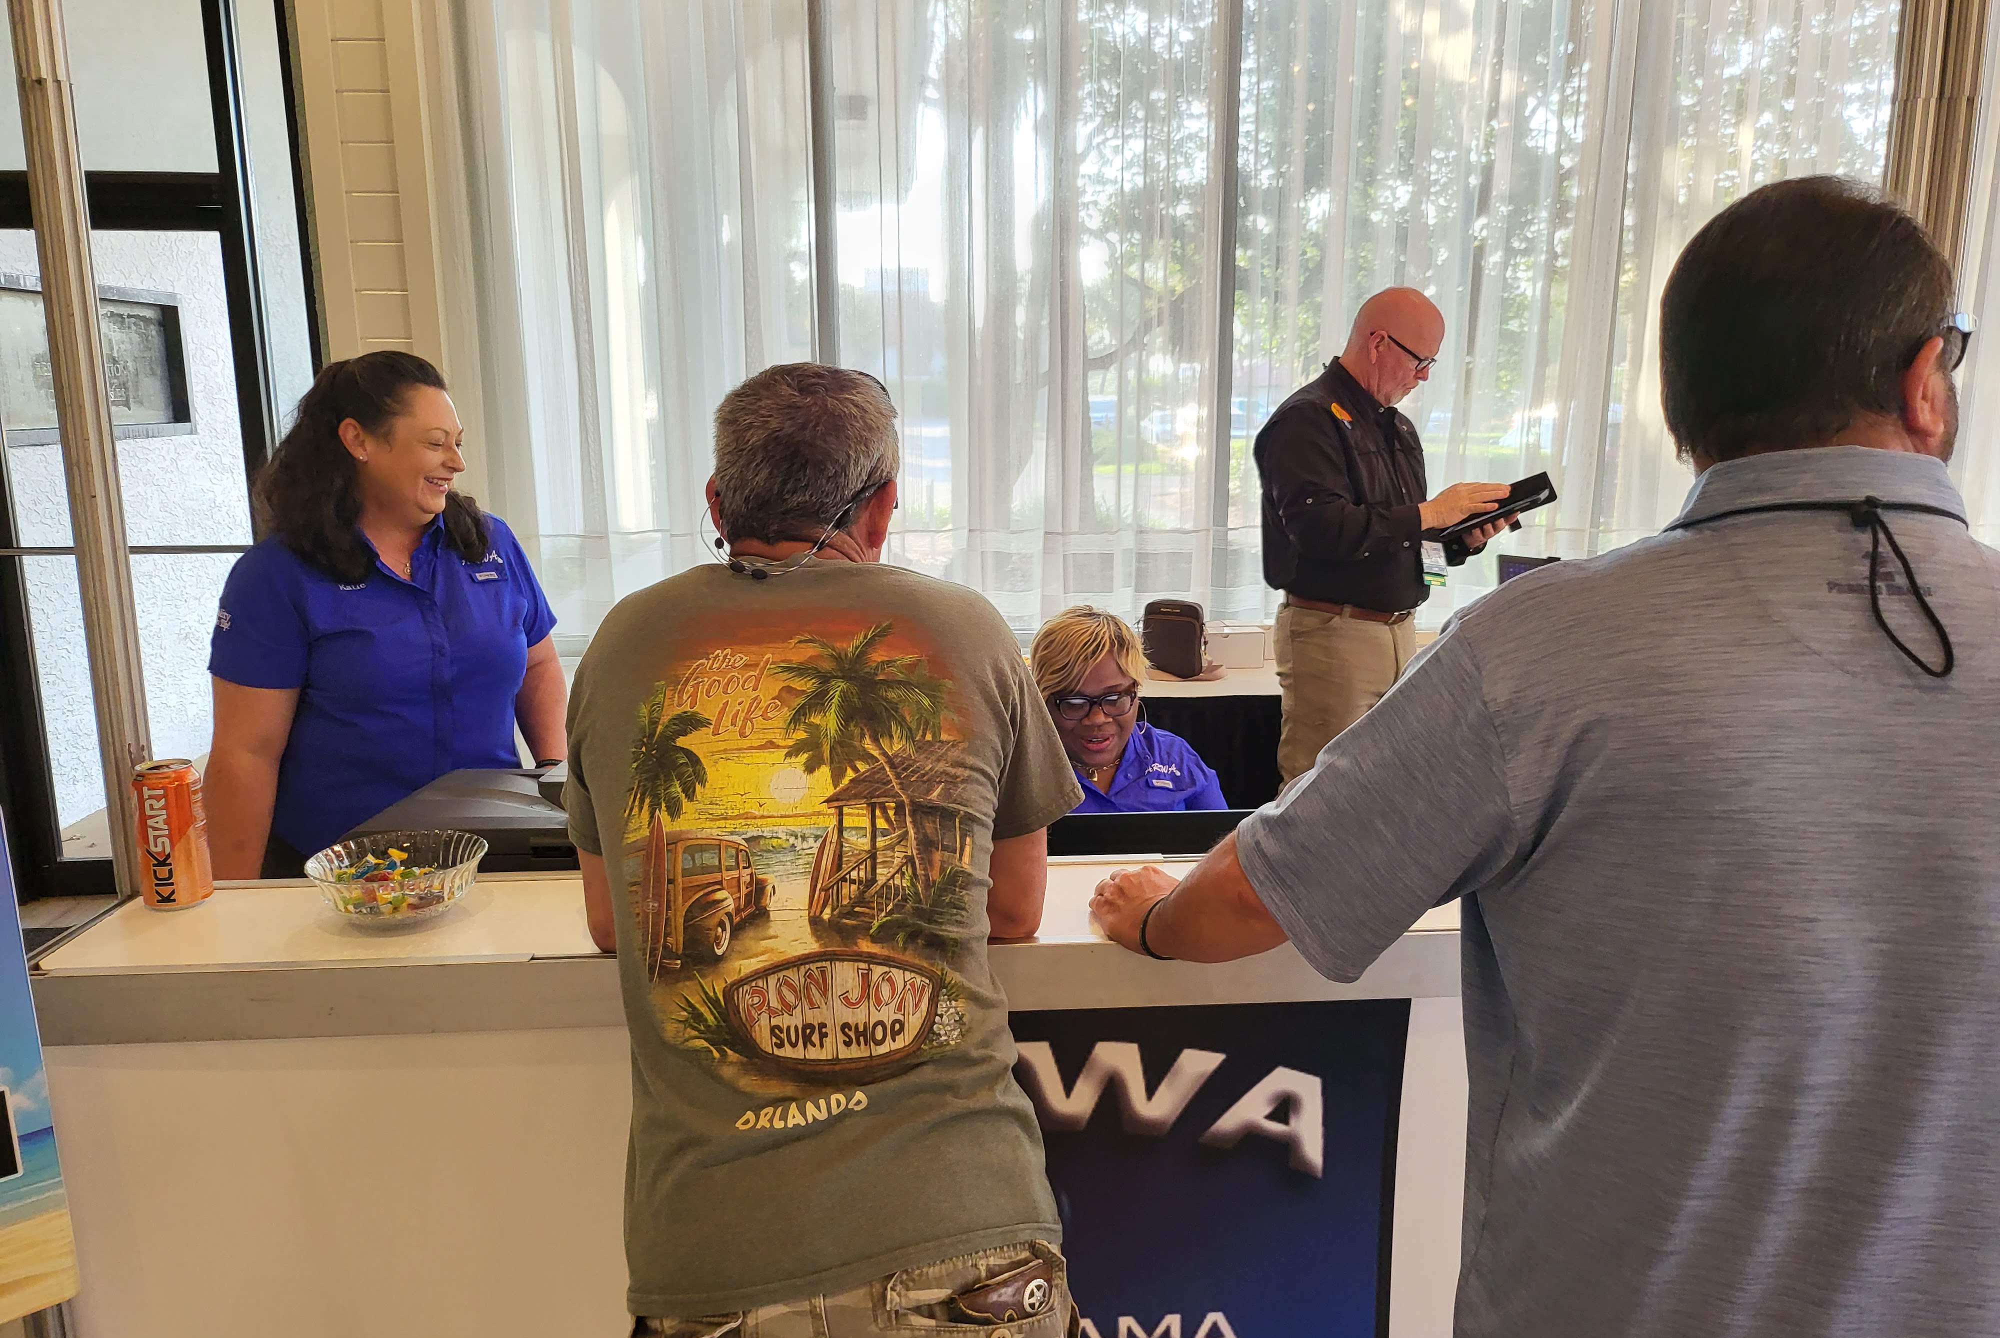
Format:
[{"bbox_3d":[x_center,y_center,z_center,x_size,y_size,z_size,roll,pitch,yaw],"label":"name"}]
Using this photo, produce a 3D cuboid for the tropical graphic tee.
[{"bbox_3d":[-0.159,0.197,1.256,0.490,0.620,0.360,-1,10,-2],"label":"tropical graphic tee"}]

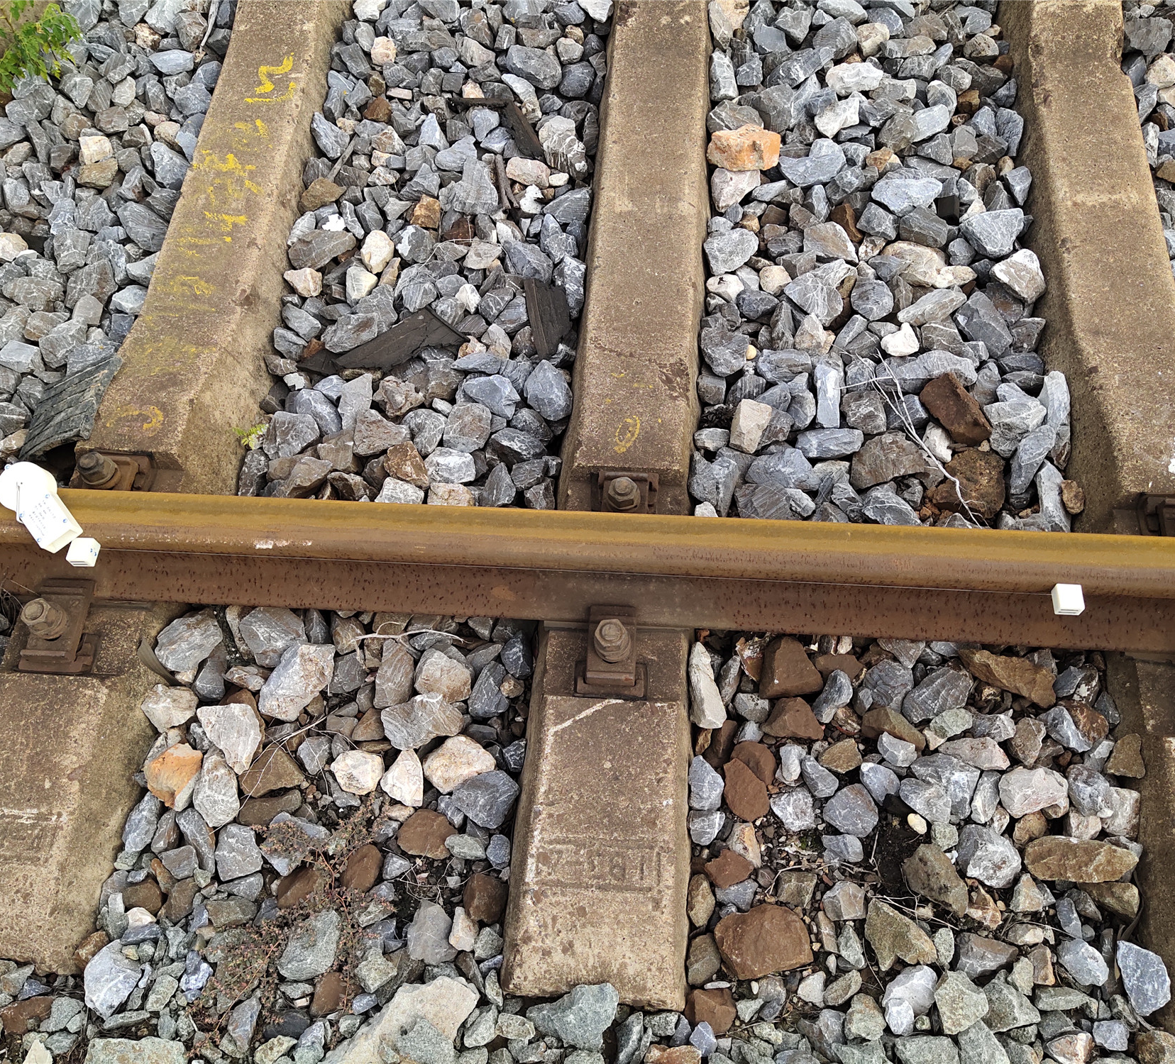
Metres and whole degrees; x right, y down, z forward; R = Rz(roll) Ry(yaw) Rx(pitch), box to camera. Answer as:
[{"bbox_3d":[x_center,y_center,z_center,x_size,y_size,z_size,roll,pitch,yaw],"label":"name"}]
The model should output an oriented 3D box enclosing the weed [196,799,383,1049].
[{"bbox_3d":[-0.362,0.472,1.244,0.210,0.060,0.255,3,62,6],"label":"weed"}]

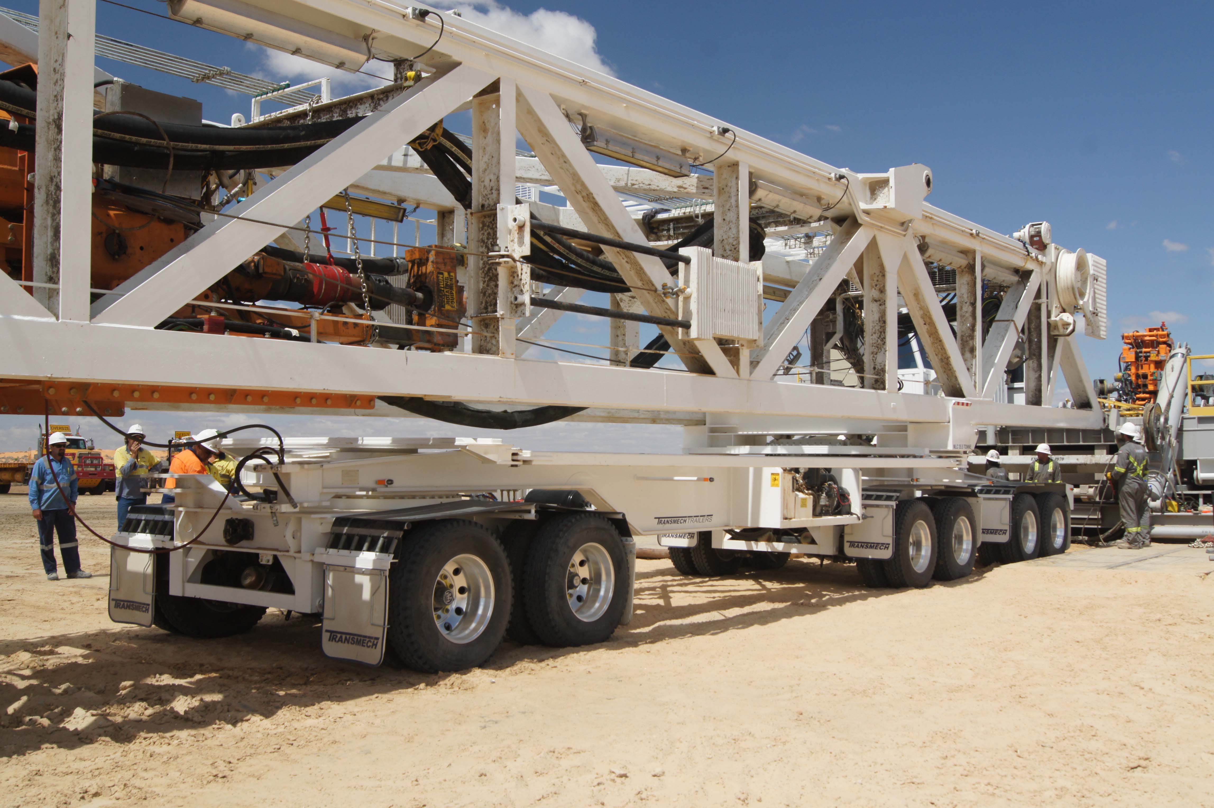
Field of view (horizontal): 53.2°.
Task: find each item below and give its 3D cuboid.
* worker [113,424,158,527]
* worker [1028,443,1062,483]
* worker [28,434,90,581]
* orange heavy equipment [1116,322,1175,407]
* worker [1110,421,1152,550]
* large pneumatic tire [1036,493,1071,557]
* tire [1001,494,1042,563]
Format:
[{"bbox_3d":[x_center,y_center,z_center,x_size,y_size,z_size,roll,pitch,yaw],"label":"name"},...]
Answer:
[{"bbox_3d":[-6.127,1.180,15.761,0.620,1.830,0.420,2,-3,-37],"label":"worker"},{"bbox_3d":[7.360,1.529,20.363,0.600,1.720,0.380,-1,-3,20],"label":"worker"},{"bbox_3d":[-6.541,1.229,14.462,0.600,1.780,0.420,2,-3,-40],"label":"worker"},{"bbox_3d":[11.082,-0.791,25.000,1.080,1.750,1.100,-2,-3,38],"label":"orange heavy equipment"},{"bbox_3d":[7.761,1.198,17.961,0.540,1.850,0.500,1,-3,-25],"label":"worker"},{"bbox_3d":[6.490,1.808,17.773,0.280,1.010,1.010,-2,-3,38],"label":"large pneumatic tire"},{"bbox_3d":[5.734,1.764,16.803,0.280,1.010,1.010,-2,-3,38],"label":"tire"}]

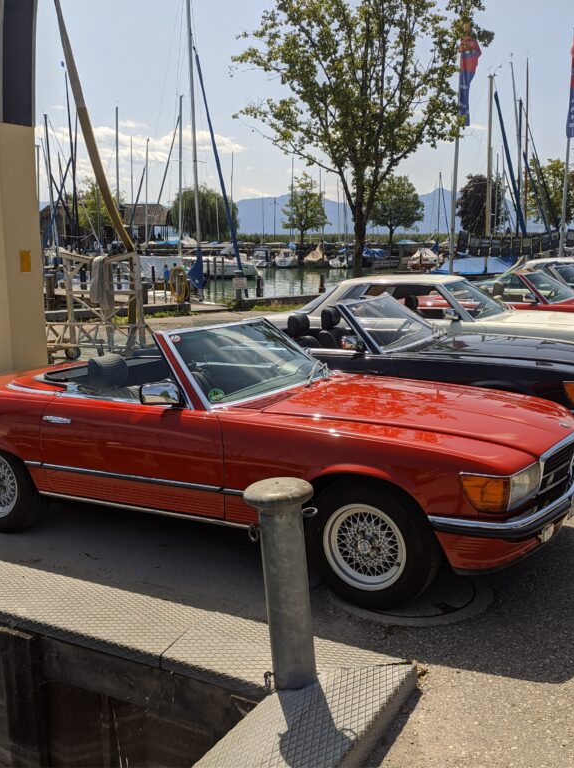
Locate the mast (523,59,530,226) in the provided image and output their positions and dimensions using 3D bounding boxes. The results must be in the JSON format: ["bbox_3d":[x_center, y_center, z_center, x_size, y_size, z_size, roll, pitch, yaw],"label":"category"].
[{"bbox_3d":[10.673,-10.118,34.229,0.130,8.240,0.130,-3,11,0],"label":"mast"}]

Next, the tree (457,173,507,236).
[{"bbox_3d":[16.253,-14.458,63.456,4.100,5.801,4.100,0,11,0],"label":"tree"}]

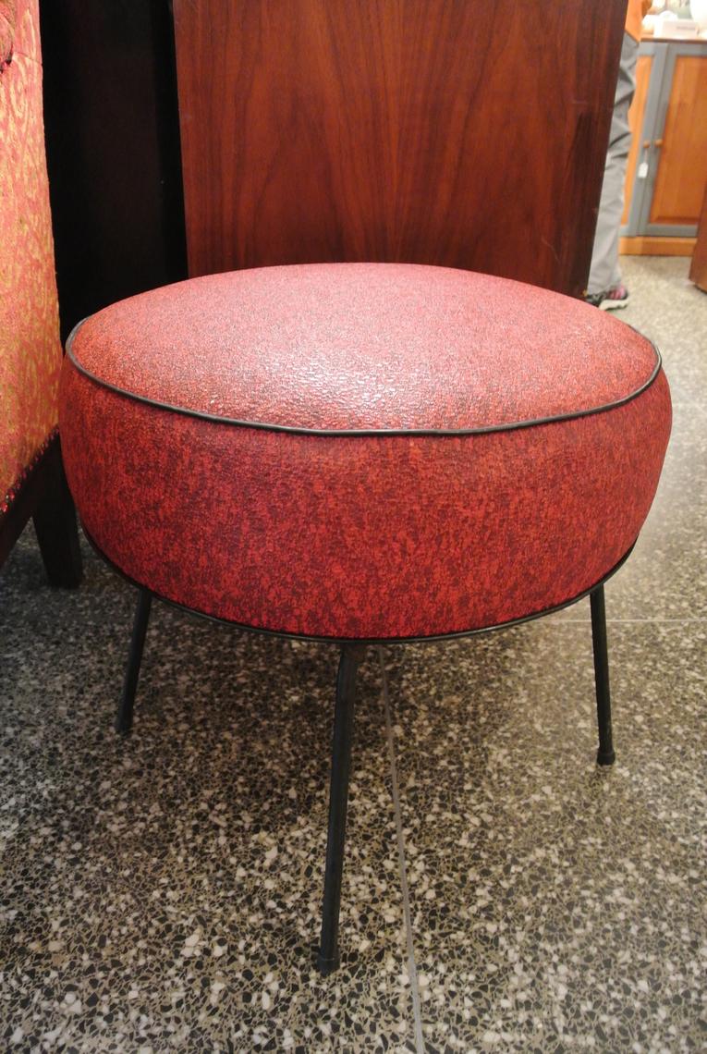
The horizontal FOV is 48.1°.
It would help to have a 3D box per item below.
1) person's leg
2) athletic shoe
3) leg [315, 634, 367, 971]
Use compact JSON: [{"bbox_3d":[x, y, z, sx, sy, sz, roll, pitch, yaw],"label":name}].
[{"bbox_3d":[0.846,-1.174,2.623,0.220,0.800,0.180,-8,28,-18],"label":"person's leg"},{"bbox_3d":[0.855,-0.818,2.807,0.275,0.100,0.100,-8,28,-18],"label":"athletic shoe"},{"bbox_3d":[-0.010,0.199,0.555,0.033,0.272,0.075,3,27,5],"label":"leg"}]

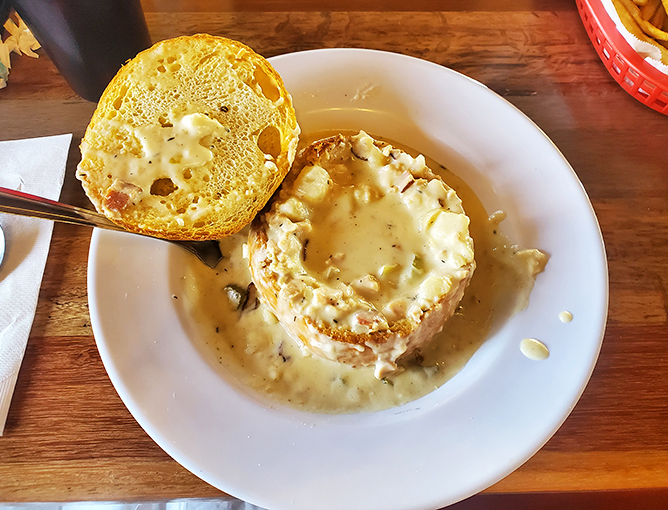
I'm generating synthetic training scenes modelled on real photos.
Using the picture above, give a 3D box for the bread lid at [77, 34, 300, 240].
[{"bbox_3d":[-0.080,-0.060,0.299,0.124,0.042,0.122,-1,74,3],"label":"bread lid"}]

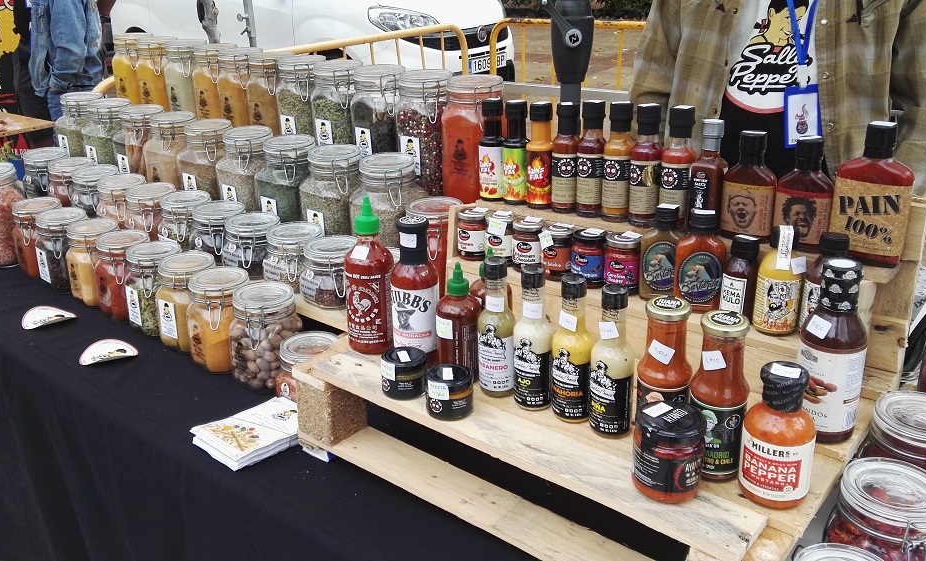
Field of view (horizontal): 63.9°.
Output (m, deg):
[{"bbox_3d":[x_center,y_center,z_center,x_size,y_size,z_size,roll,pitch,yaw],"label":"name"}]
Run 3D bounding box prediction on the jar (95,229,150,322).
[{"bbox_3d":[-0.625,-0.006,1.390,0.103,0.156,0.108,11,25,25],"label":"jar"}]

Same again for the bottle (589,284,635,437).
[{"bbox_3d":[0.168,0.089,0.824,0.047,0.170,0.047,0,19,0],"label":"bottle"}]

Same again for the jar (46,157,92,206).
[{"bbox_3d":[-0.987,-0.242,1.883,0.104,0.108,0.104,15,25,38],"label":"jar"}]

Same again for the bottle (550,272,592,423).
[{"bbox_3d":[0.127,0.077,0.856,0.047,0.171,0.047,0,19,0],"label":"bottle"}]

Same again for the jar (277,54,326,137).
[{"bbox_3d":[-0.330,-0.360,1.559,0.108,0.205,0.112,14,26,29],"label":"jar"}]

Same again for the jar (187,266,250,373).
[{"bbox_3d":[-0.428,0.073,1.317,0.108,0.163,0.108,15,25,38],"label":"jar"}]

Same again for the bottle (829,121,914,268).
[{"bbox_3d":[0.497,-0.106,0.898,0.088,0.165,0.045,15,25,38],"label":"bottle"}]

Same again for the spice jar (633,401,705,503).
[{"bbox_3d":[0.208,0.174,0.757,0.069,0.082,0.069,0,22,0],"label":"spice jar"}]

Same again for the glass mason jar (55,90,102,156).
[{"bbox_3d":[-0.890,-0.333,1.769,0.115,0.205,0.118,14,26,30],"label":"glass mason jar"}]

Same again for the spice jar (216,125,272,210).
[{"bbox_3d":[-0.436,-0.199,1.544,0.122,0.232,0.122,11,21,32],"label":"spice jar"}]

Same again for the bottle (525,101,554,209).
[{"bbox_3d":[0.126,-0.205,1.218,0.043,0.171,0.043,-1,17,0],"label":"bottle"}]

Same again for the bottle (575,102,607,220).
[{"bbox_3d":[0.196,-0.188,1.134,0.042,0.169,0.042,-1,19,0],"label":"bottle"}]

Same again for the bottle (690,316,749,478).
[{"bbox_3d":[0.258,0.114,0.743,0.054,0.167,0.054,12,23,34],"label":"bottle"}]

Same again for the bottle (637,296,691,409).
[{"bbox_3d":[0.205,0.098,0.749,0.056,0.170,0.056,15,25,38],"label":"bottle"}]

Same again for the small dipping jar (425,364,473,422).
[{"bbox_3d":[-0.017,0.134,0.892,0.056,0.048,0.056,-2,19,1],"label":"small dipping jar"}]

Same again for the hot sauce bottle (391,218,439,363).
[{"bbox_3d":[-0.064,0.015,0.997,0.062,0.198,0.062,0,22,0],"label":"hot sauce bottle"}]

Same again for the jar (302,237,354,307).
[{"bbox_3d":[-0.227,-0.013,1.303,0.104,0.108,0.104,-1,19,0],"label":"jar"}]

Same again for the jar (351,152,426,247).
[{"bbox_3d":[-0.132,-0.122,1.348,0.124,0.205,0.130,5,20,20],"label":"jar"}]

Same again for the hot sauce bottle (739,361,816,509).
[{"bbox_3d":[0.307,0.146,0.719,0.067,0.129,0.067,11,22,29],"label":"hot sauce bottle"}]

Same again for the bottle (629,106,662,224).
[{"bbox_3d":[0.254,-0.159,1.025,0.041,0.165,0.041,-16,28,-35],"label":"bottle"}]

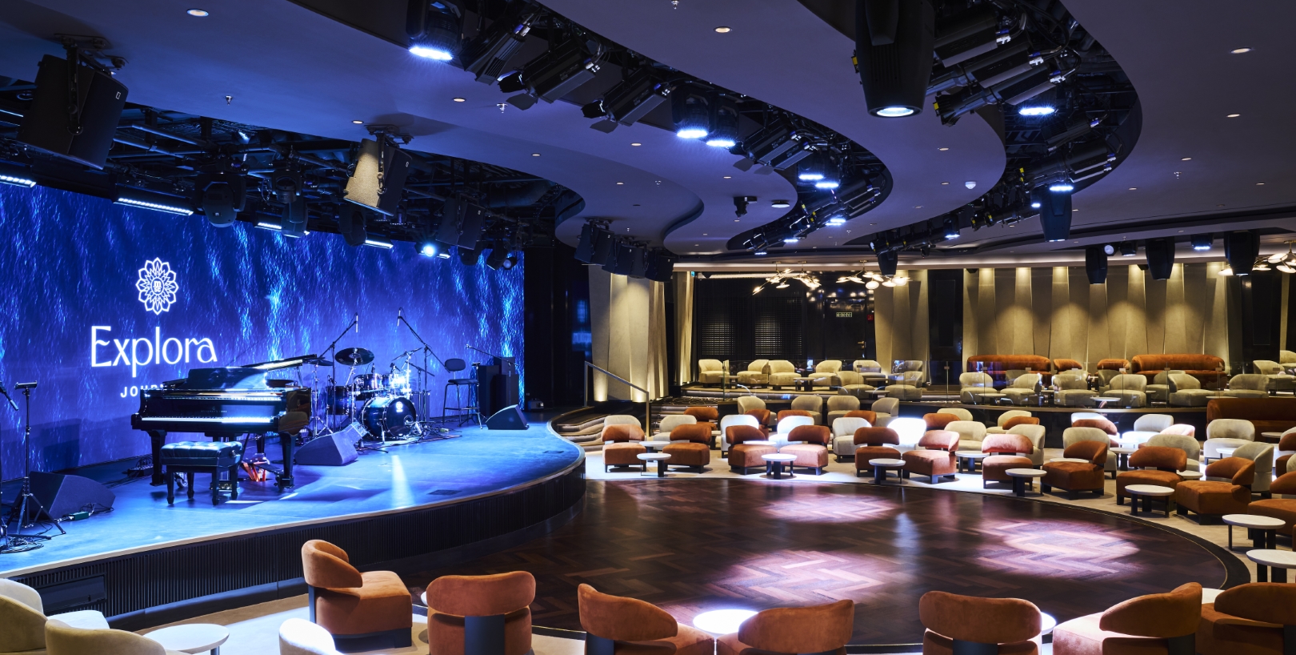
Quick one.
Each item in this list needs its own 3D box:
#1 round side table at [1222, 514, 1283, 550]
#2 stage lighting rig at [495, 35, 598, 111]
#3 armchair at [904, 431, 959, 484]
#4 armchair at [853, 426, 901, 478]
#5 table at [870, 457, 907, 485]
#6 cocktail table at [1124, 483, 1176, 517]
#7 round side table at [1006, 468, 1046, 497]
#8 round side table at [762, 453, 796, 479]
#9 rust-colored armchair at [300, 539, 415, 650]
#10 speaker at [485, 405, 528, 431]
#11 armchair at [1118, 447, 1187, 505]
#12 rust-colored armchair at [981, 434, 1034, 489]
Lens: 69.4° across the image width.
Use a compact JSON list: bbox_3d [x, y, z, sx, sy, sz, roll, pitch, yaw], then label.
[{"bbox_3d":[6.030,2.065,9.300,0.530,0.310,0.530,0,0,0],"label":"round side table"},{"bbox_3d":[-0.619,-1.594,5.871,0.622,0.237,0.247,-21,-8,22],"label":"stage lighting rig"},{"bbox_3d":[4.230,1.889,13.800,0.670,0.700,0.670,0,0,-28],"label":"armchair"},{"bbox_3d":[3.510,1.870,14.342,0.680,0.700,0.690,0,0,8],"label":"armchair"},{"bbox_3d":[3.477,2.083,13.550,0.530,0.310,0.530,0,0,0],"label":"table"},{"bbox_3d":[5.950,2.064,11.080,0.525,0.315,0.525,0,0,28],"label":"cocktail table"},{"bbox_3d":[5.045,2.075,12.479,0.524,0.289,0.524,0,0,0],"label":"round side table"},{"bbox_3d":[1.966,2.075,13.946,0.524,0.289,0.524,0,0,0],"label":"round side table"},{"bbox_3d":[-2.086,1.870,6.683,0.690,0.700,0.680,0,0,-24],"label":"rust-colored armchair"},{"bbox_3d":[-2.210,1.425,14.850,0.650,0.390,0.550,0,0,2],"label":"speaker"},{"bbox_3d":[6.391,1.870,11.797,0.690,0.700,0.680,0,0,-38],"label":"armchair"},{"bbox_3d":[5.042,1.875,13.133,0.666,0.691,0.651,0,0,18],"label":"rust-colored armchair"}]

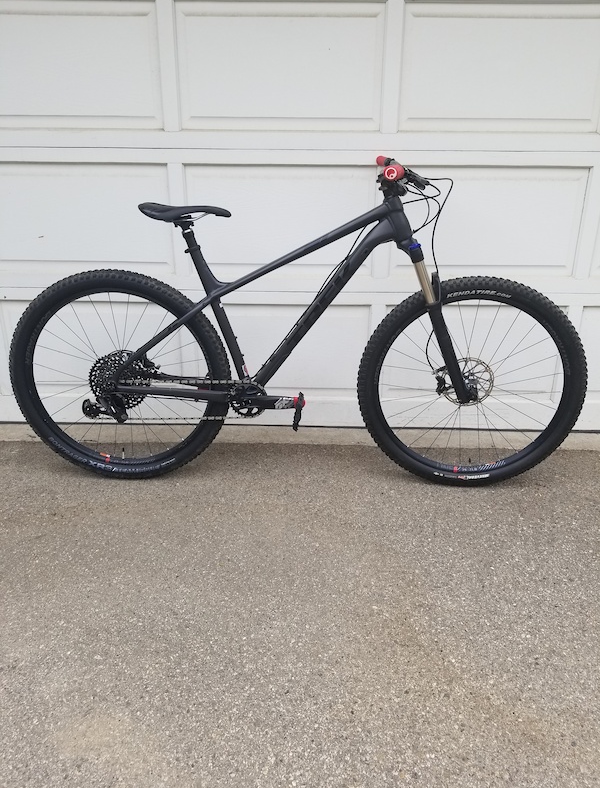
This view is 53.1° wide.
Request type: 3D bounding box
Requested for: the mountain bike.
[{"bbox_3d":[-0.018,-0.188,1.966,1.905,1.085,0.750,1,21,2],"label":"mountain bike"}]

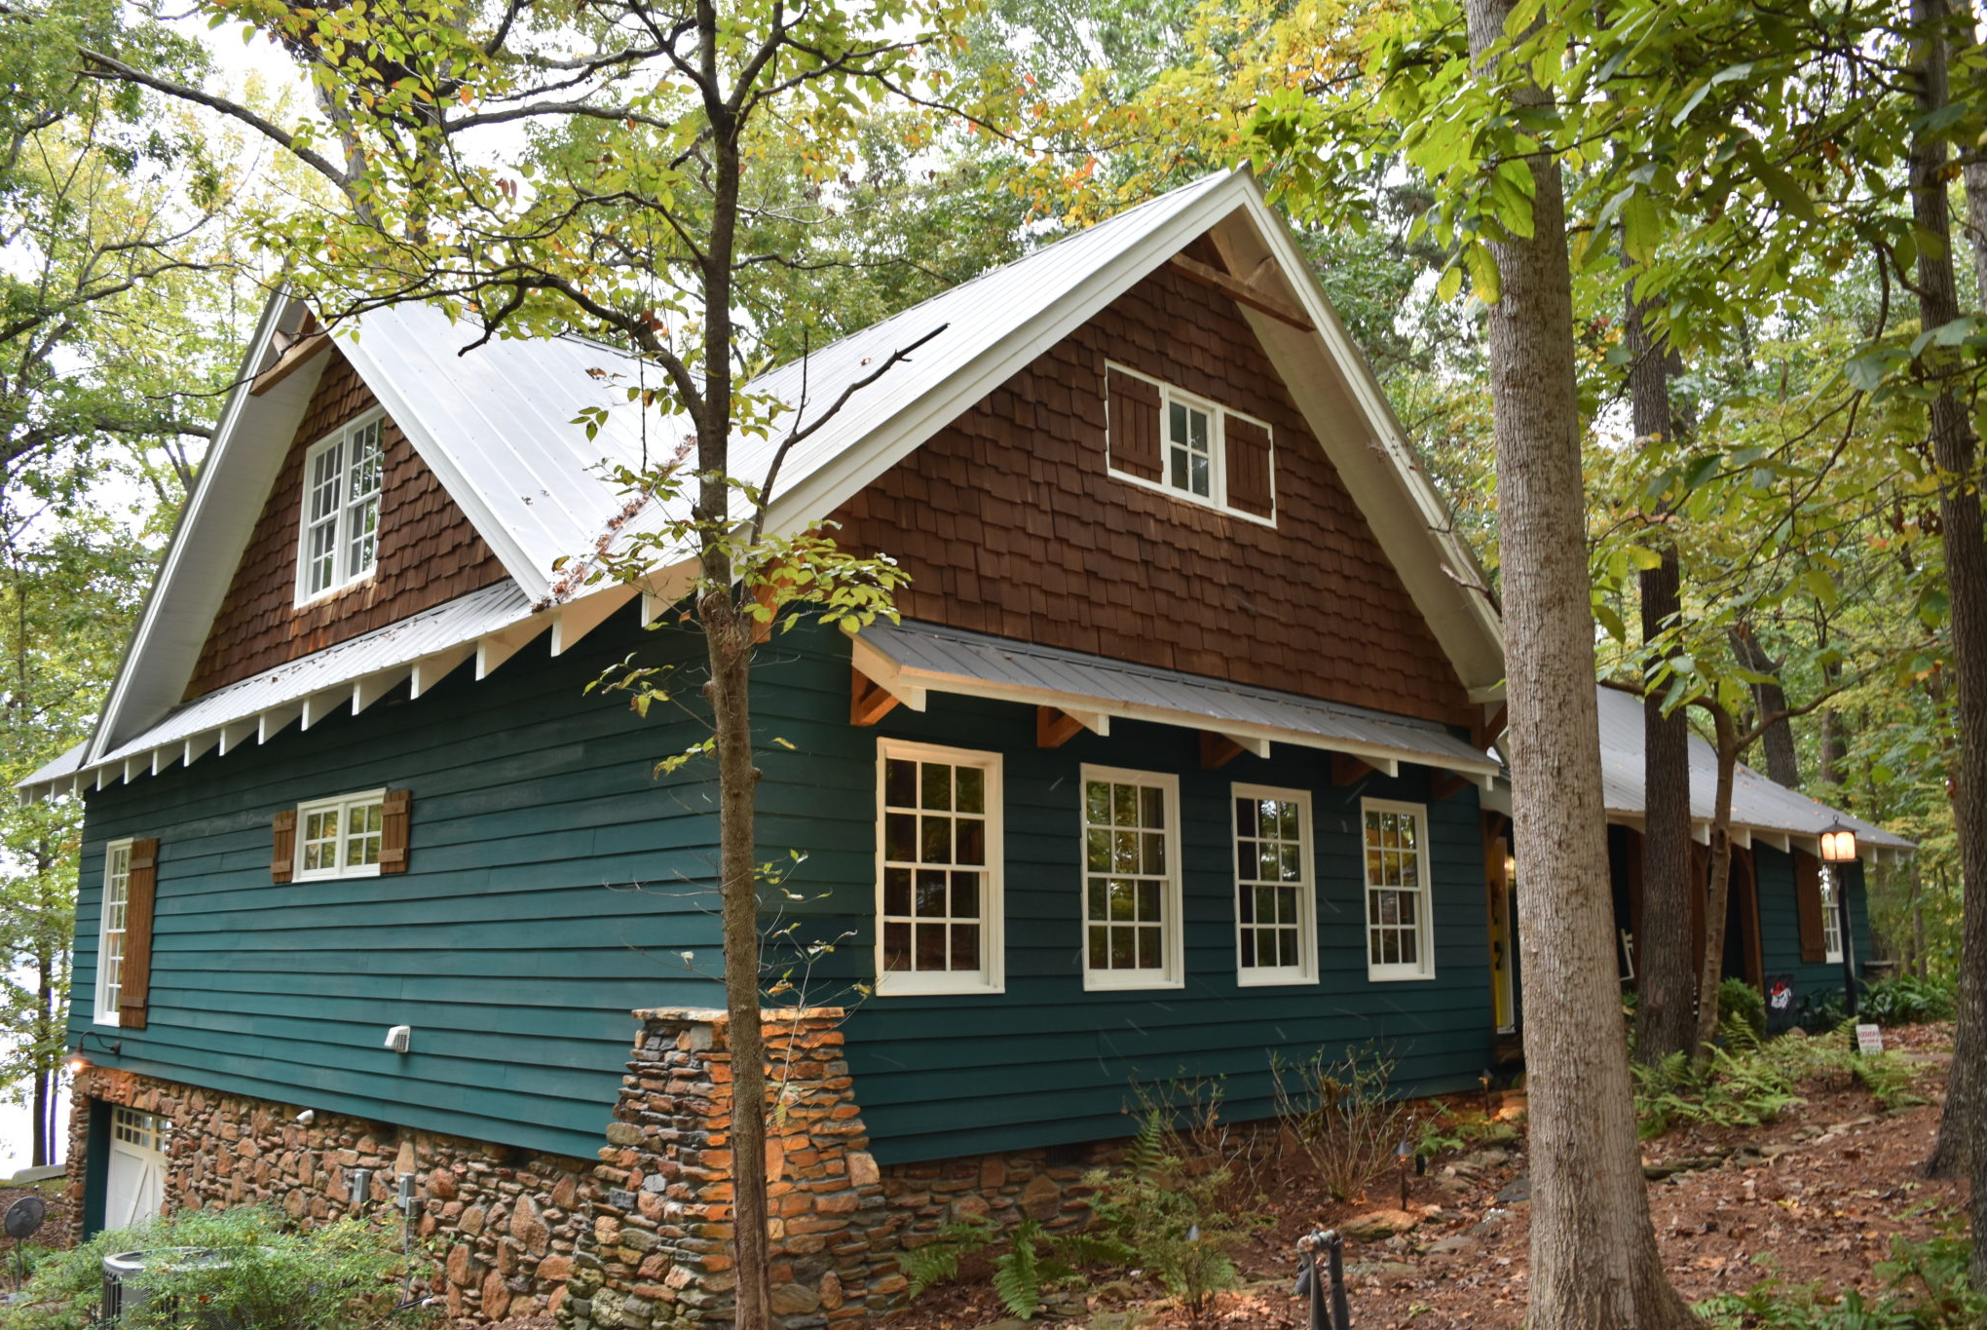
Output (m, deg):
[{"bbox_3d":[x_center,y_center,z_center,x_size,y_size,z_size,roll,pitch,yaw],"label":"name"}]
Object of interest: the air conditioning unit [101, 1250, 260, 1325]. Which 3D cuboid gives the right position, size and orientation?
[{"bbox_3d":[-5.294,4.334,9.824,0.860,0.820,0.860,10,-15,-44],"label":"air conditioning unit"}]

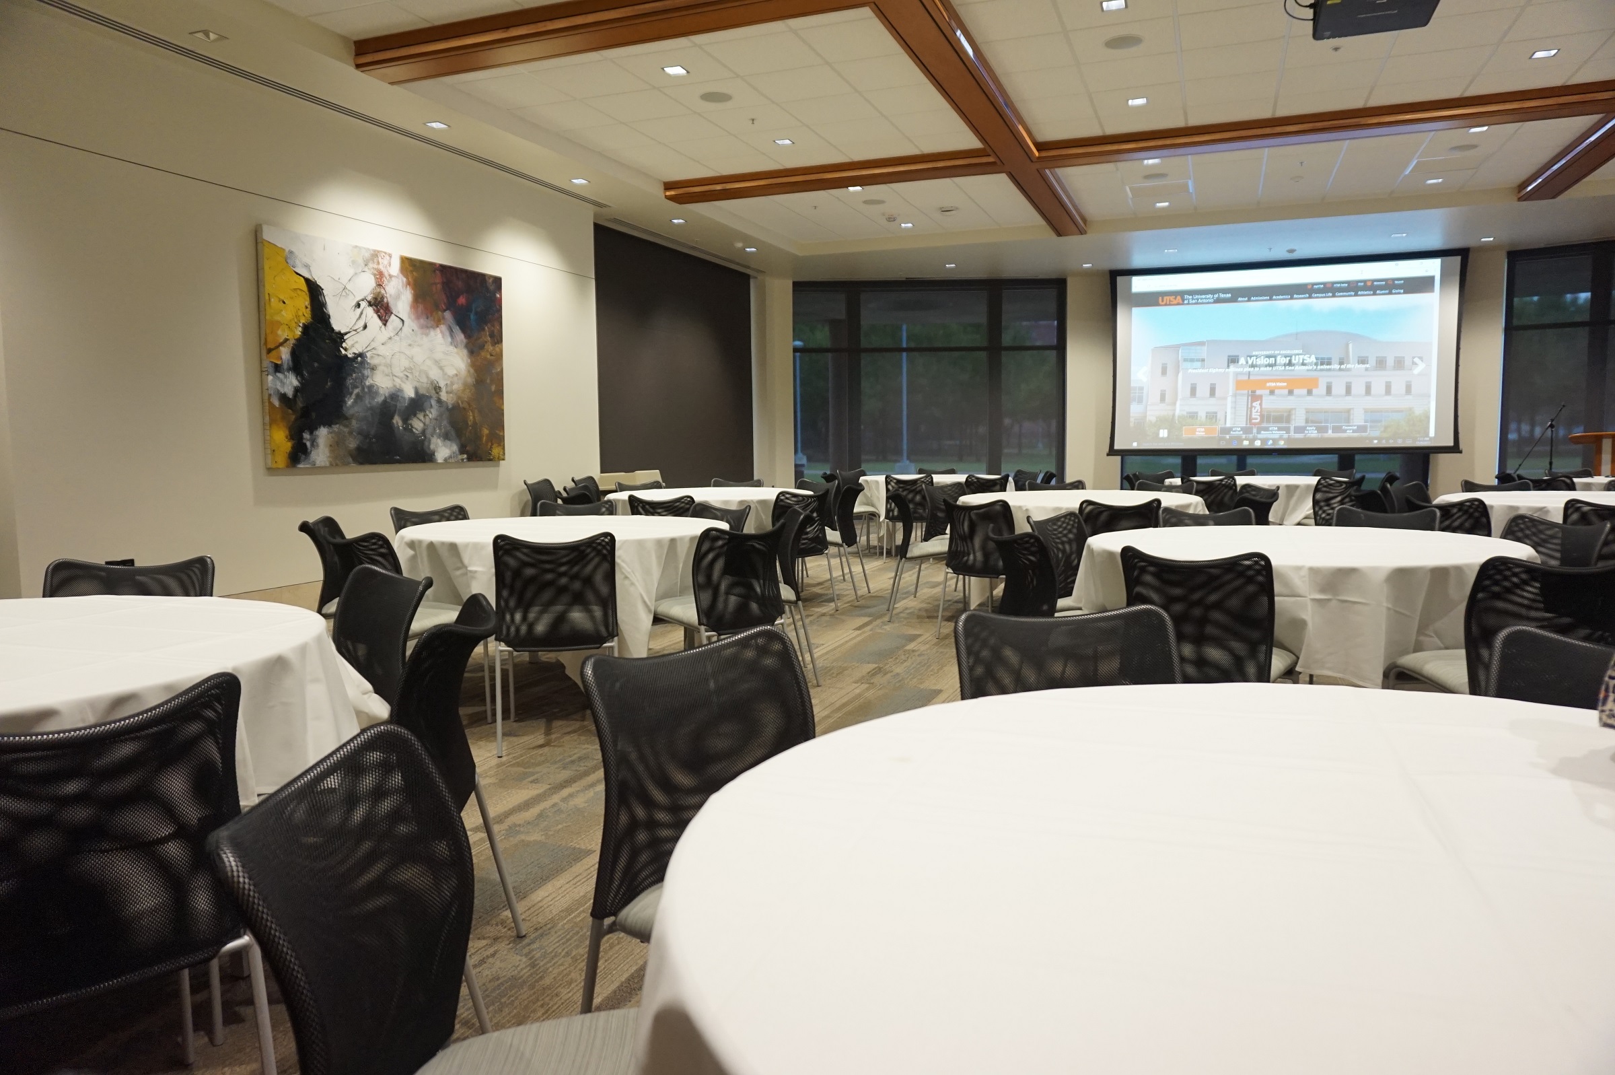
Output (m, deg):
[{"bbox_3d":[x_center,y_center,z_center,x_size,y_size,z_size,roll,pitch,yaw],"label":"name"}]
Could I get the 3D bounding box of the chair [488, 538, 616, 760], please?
[{"bbox_3d":[-0.972,0.380,4.280,0.480,0.825,0.560,-1,5,-9],"label":"chair"}]

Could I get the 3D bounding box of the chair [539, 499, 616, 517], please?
[{"bbox_3d":[-1.324,0.211,6.095,0.470,0.820,0.550,-1,5,-5],"label":"chair"}]

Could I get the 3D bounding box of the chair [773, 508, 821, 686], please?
[{"bbox_3d":[-0.219,0.285,5.268,0.550,0.828,0.470,-1,5,-9],"label":"chair"}]

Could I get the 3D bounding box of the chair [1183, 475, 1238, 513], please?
[{"bbox_3d":[3.389,-0.105,8.908,0.480,0.825,0.560,3,6,34],"label":"chair"}]

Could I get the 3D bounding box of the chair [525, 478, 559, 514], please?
[{"bbox_3d":[-2.164,-0.094,9.562,0.560,0.840,0.470,2,6,23],"label":"chair"}]

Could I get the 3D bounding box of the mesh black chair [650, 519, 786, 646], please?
[{"bbox_3d":[-0.438,0.344,4.569,0.560,0.840,0.470,4,7,41],"label":"mesh black chair"}]

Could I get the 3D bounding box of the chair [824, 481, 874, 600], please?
[{"bbox_3d":[0.175,0.033,8.028,0.550,0.828,0.470,1,5,15],"label":"chair"}]

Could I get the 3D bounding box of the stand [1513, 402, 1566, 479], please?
[{"bbox_3d":[6.831,-0.528,10.014,0.580,1.410,0.550,1,6,21],"label":"stand"}]

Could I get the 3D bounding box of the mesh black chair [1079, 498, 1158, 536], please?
[{"bbox_3d":[1.691,0.180,6.113,0.470,0.820,0.550,-1,5,-3],"label":"mesh black chair"}]

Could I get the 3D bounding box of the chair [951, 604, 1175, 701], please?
[{"bbox_3d":[0.544,0.569,2.007,0.470,0.828,0.550,-2,5,-10],"label":"chair"}]

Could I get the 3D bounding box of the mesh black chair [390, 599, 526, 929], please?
[{"bbox_3d":[-0.966,0.566,2.300,0.560,0.825,0.480,-1,5,-4],"label":"mesh black chair"}]

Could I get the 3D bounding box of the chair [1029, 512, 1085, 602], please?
[{"bbox_3d":[1.298,0.321,4.632,0.560,0.825,0.480,4,7,41],"label":"chair"}]

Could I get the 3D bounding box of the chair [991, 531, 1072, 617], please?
[{"bbox_3d":[1.014,0.367,4.163,0.550,0.820,0.470,-2,5,-14],"label":"chair"}]

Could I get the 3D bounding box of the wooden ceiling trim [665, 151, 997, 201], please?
[{"bbox_3d":[0.181,-3.160,9.428,3.070,0.150,0.420,1,6,21],"label":"wooden ceiling trim"}]

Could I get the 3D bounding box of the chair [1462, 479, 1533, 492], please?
[{"bbox_3d":[4.793,0.021,7.578,0.470,0.828,0.550,4,7,42],"label":"chair"}]

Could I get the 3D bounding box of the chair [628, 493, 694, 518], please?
[{"bbox_3d":[-0.868,0.113,7.103,0.480,0.825,0.560,1,6,13],"label":"chair"}]

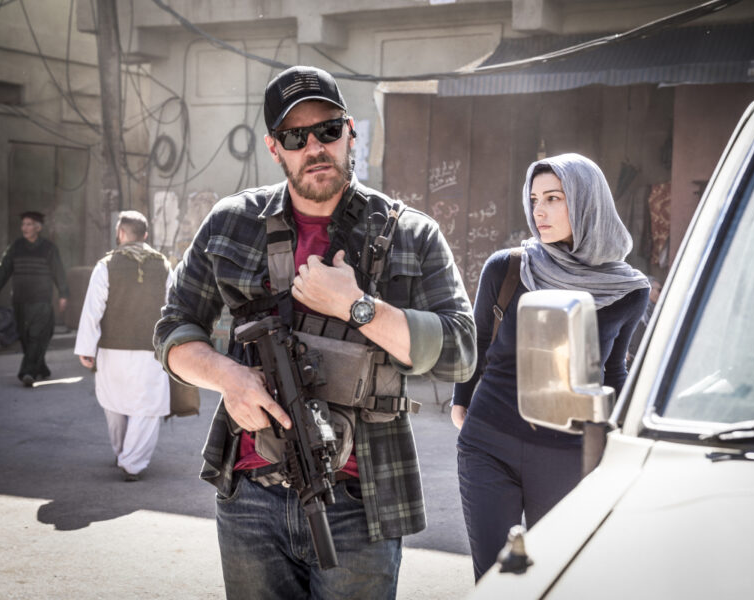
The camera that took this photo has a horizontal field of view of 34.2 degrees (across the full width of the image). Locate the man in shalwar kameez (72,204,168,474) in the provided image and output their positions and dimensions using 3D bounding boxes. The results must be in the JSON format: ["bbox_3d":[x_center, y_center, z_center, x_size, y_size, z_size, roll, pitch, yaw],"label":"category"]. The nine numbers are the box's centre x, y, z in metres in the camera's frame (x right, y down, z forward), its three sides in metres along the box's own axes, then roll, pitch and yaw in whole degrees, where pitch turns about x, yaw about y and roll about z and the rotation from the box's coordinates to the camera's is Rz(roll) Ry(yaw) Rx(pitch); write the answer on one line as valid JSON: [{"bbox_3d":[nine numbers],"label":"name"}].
[{"bbox_3d":[-1.660,0.300,8.050,0.620,1.750,0.430,-1,3,-17],"label":"man in shalwar kameez"}]

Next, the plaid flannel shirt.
[{"bbox_3d":[-0.118,0.110,2.490,0.620,0.730,0.390,0,3,3],"label":"plaid flannel shirt"}]

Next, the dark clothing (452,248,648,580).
[{"bbox_3d":[0.455,0.600,3.220,0.520,1.460,0.320,1,3,11],"label":"dark clothing"}]

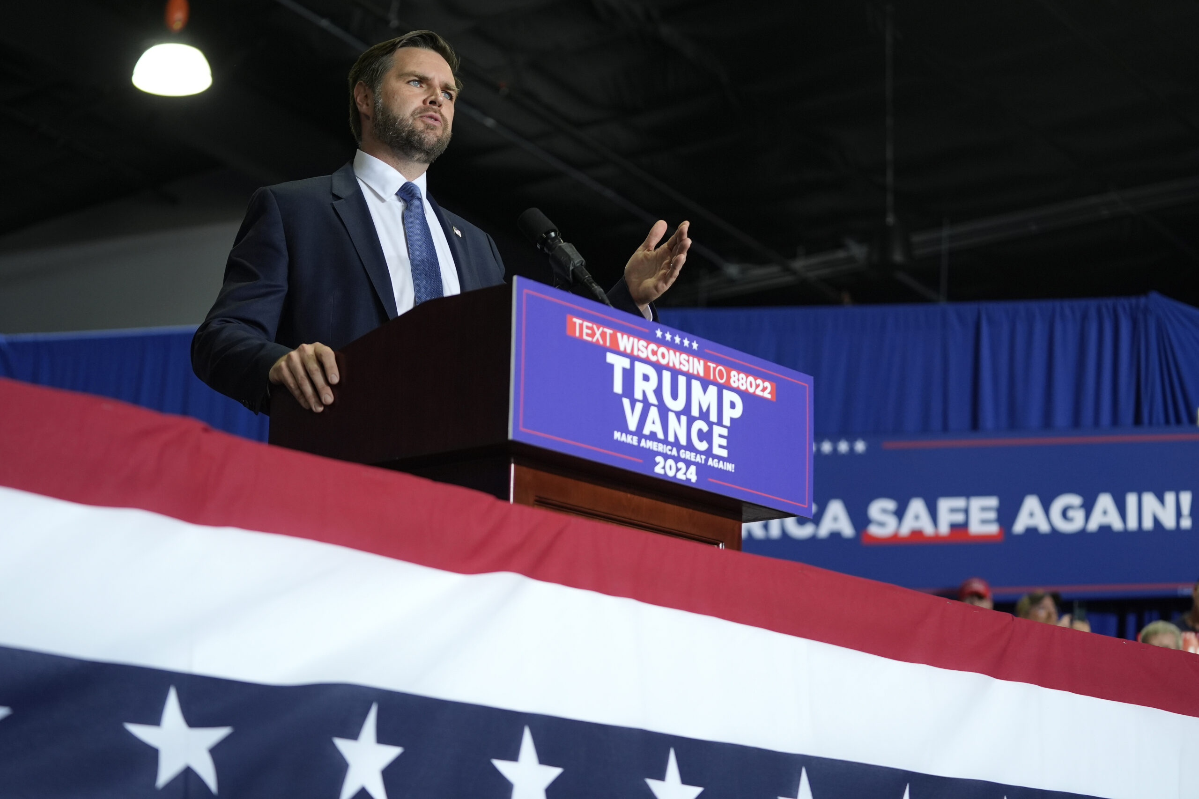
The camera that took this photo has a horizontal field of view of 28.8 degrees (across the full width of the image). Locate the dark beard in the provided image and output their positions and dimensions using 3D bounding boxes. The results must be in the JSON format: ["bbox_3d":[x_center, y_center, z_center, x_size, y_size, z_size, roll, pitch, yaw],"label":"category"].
[{"bbox_3d":[-0.340,-0.489,4.240,0.145,0.115,0.115,14,-23,-31],"label":"dark beard"}]

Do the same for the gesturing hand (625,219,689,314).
[{"bbox_3d":[0.105,-0.241,4.180,0.080,0.110,0.180,-14,-32,-50],"label":"gesturing hand"}]

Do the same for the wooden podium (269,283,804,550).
[{"bbox_3d":[-0.110,0.500,3.866,0.549,1.180,0.744,-9,-17,39],"label":"wooden podium"}]

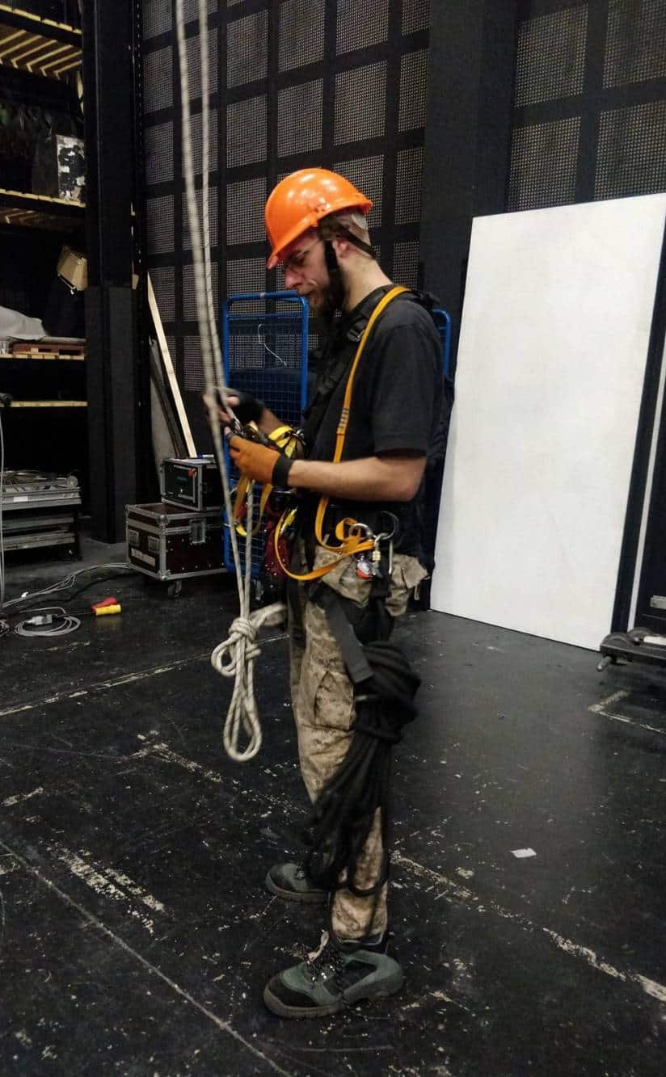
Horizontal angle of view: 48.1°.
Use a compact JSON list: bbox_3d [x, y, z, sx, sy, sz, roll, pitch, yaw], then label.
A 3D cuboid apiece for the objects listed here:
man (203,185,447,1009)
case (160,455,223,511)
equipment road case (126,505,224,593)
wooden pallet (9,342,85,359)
[{"bbox_3d":[-0.038,0.127,1.690,0.480,1.790,0.540,2,12,0],"label":"man"},{"bbox_3d":[-0.865,-0.388,5.114,0.420,0.310,0.520,-9,15,-40],"label":"case"},{"bbox_3d":[-0.963,0.041,5.110,0.700,0.534,0.500,-9,15,-40],"label":"equipment road case"},{"bbox_3d":[-3.045,-1.925,7.527,0.800,0.140,1.100,-8,14,-41],"label":"wooden pallet"}]

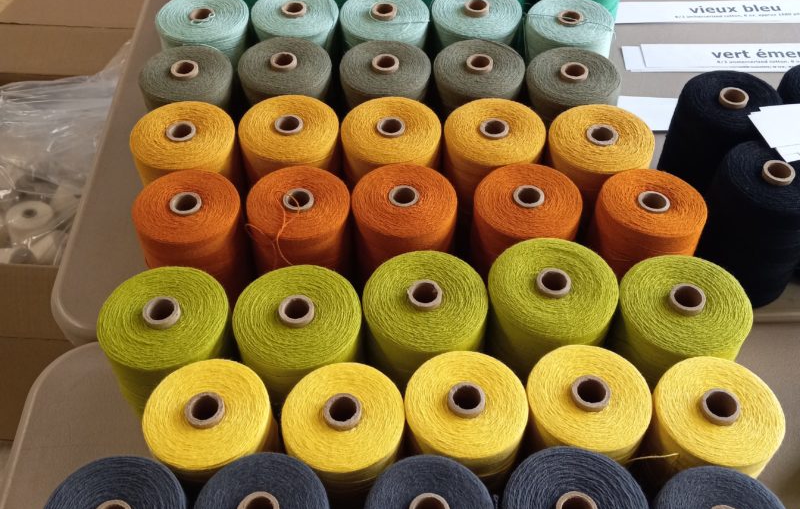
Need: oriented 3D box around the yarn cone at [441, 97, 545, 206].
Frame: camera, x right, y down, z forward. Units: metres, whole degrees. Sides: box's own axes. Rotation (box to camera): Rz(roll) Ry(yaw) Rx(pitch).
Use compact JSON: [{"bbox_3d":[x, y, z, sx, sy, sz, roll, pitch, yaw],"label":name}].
[{"bbox_3d":[0.071,-0.058,0.651,0.074,0.109,0.074,-2,48,0],"label":"yarn cone"}]

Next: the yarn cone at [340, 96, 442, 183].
[{"bbox_3d":[-0.006,-0.059,0.655,0.074,0.108,0.074,-2,48,0],"label":"yarn cone"}]

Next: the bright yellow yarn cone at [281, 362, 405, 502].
[{"bbox_3d":[-0.030,0.119,0.489,0.067,0.104,0.067,-1,49,0],"label":"bright yellow yarn cone"}]

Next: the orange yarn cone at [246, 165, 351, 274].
[{"bbox_3d":[-0.067,-0.002,0.597,0.070,0.104,0.070,-1,49,0],"label":"orange yarn cone"}]

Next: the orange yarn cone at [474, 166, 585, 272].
[{"bbox_3d":[0.087,-0.004,0.596,0.073,0.104,0.073,-1,49,0],"label":"orange yarn cone"}]

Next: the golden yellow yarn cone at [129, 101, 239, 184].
[{"bbox_3d":[-0.158,-0.055,0.644,0.076,0.104,0.076,-1,49,0],"label":"golden yellow yarn cone"}]

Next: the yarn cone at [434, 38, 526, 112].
[{"bbox_3d":[0.065,-0.117,0.704,0.074,0.109,0.074,-2,49,0],"label":"yarn cone"}]

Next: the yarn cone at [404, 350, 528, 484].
[{"bbox_3d":[0.038,0.116,0.499,0.068,0.108,0.068,-2,48,0],"label":"yarn cone"}]

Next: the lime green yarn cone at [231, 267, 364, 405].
[{"bbox_3d":[-0.061,0.067,0.535,0.077,0.104,0.077,-1,49,0],"label":"lime green yarn cone"}]

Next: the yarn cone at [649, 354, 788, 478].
[{"bbox_3d":[0.177,0.119,0.497,0.071,0.109,0.071,-2,49,0],"label":"yarn cone"}]

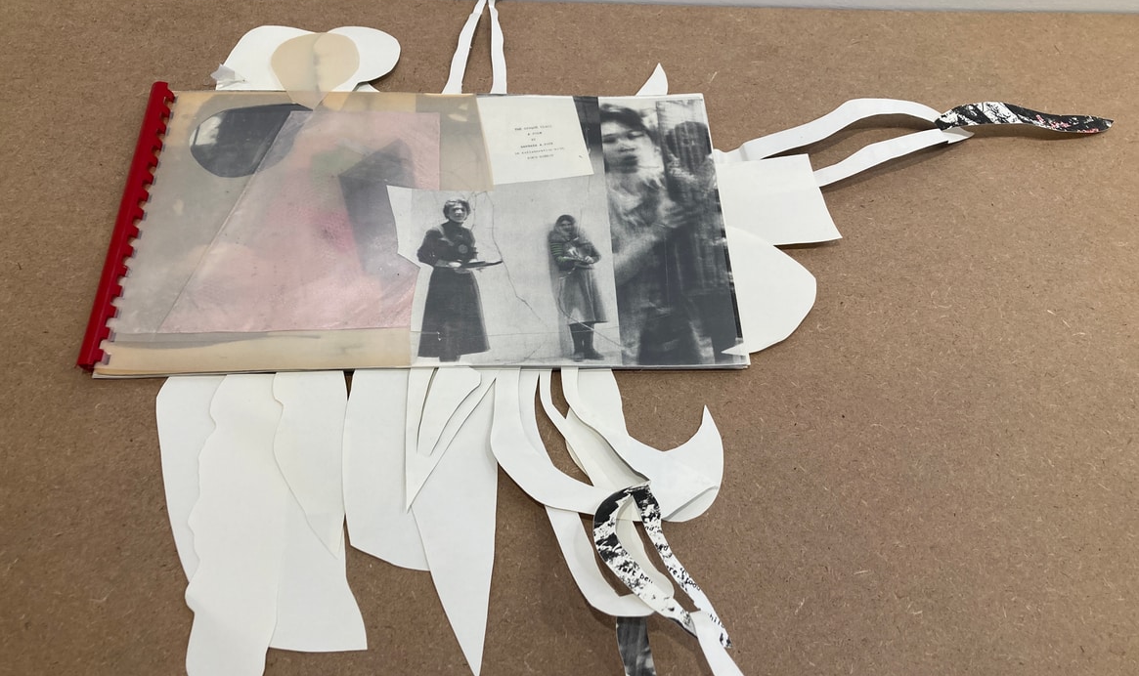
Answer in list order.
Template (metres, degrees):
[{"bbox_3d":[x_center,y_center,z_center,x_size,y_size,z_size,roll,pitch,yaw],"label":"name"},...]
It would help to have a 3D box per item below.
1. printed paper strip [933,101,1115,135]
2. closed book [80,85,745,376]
[{"bbox_3d":[0.311,-0.150,0.629,0.131,0.013,0.020,-4,58,-5],"label":"printed paper strip"},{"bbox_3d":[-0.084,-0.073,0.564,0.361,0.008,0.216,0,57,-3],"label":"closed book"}]

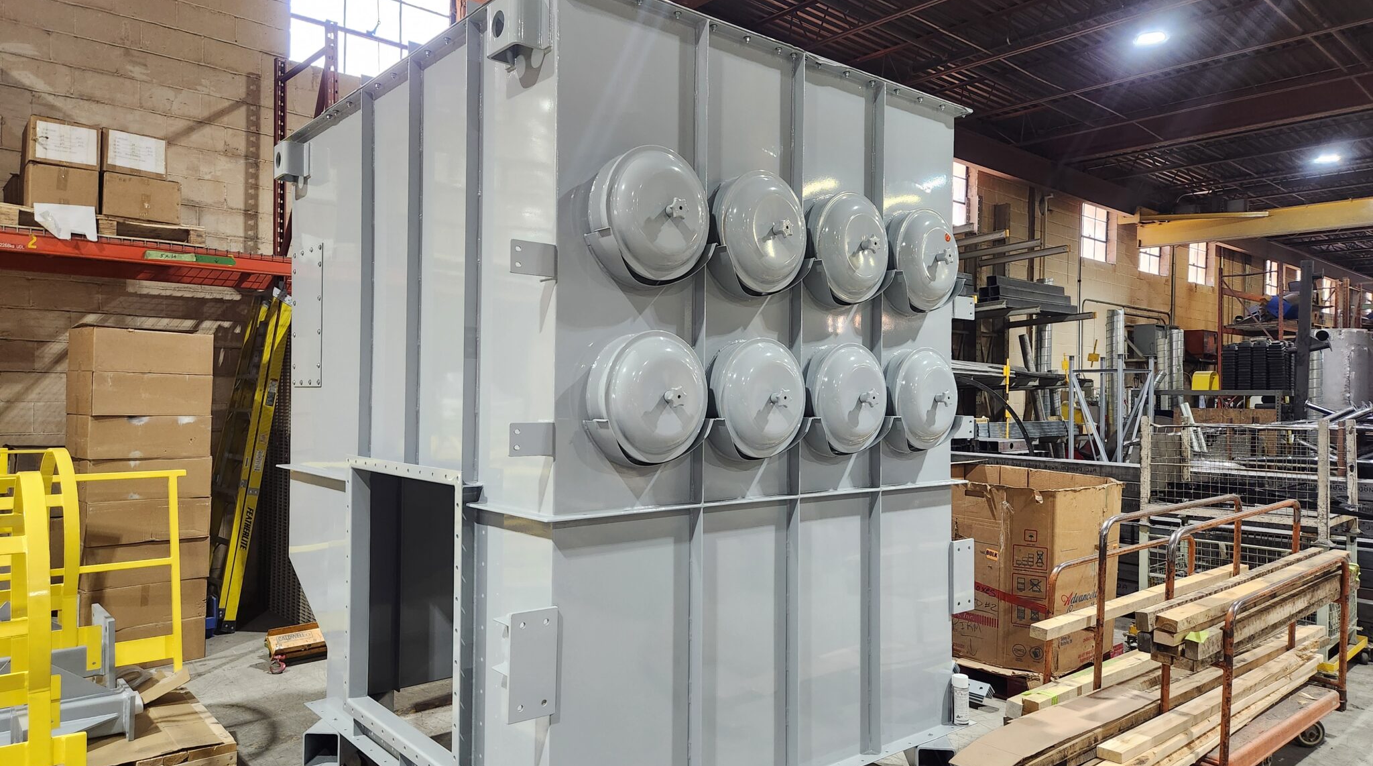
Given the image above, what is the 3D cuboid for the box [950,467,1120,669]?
[{"bbox_3d":[2.065,1.120,5.870,1.030,1.010,1.200,0,-1,43],"label":"box"}]

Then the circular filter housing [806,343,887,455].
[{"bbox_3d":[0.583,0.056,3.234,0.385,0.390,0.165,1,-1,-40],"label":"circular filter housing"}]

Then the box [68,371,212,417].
[{"bbox_3d":[-3.308,0.071,5.541,0.430,0.248,0.645,0,-1,41],"label":"box"}]

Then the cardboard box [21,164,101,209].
[{"bbox_3d":[-3.619,-1.091,5.281,0.325,0.245,0.420,1,-1,-39],"label":"cardboard box"}]

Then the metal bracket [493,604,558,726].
[{"bbox_3d":[-0.460,0.784,2.573,0.157,0.300,0.122,1,-1,-40],"label":"metal bracket"}]

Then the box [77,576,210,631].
[{"bbox_3d":[-3.328,1.308,5.522,0.485,0.248,0.638,0,-1,44],"label":"box"}]

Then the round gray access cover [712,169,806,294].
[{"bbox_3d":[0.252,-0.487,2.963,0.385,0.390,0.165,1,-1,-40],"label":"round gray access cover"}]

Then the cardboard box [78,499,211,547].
[{"bbox_3d":[-3.330,0.820,5.580,0.645,0.250,0.430,1,-1,-44],"label":"cardboard box"}]

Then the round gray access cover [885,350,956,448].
[{"bbox_3d":[0.952,0.065,3.595,0.402,0.402,0.191,1,-1,-40],"label":"round gray access cover"}]

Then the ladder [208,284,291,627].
[{"bbox_3d":[-3.170,0.515,6.630,0.170,2.420,0.600,13,-9,-39],"label":"ladder"}]

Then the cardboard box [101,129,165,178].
[{"bbox_3d":[-3.364,-1.331,5.520,0.310,0.238,0.410,1,-1,-42],"label":"cardboard box"}]

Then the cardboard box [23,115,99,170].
[{"bbox_3d":[-3.657,-1.358,5.338,0.326,0.243,0.372,1,-1,-42],"label":"cardboard box"}]

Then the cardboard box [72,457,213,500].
[{"bbox_3d":[-3.307,0.565,5.548,0.638,0.248,0.485,1,-1,-42],"label":"cardboard box"}]

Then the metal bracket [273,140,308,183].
[{"bbox_3d":[-1.848,-1.036,4.276,0.098,0.157,0.260,1,-1,-40],"label":"metal bracket"}]

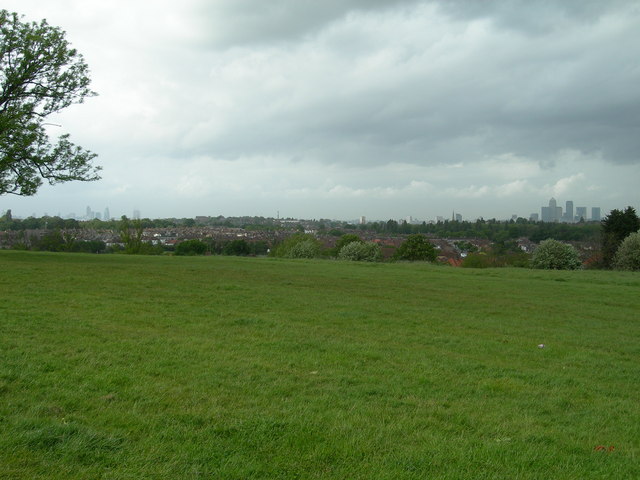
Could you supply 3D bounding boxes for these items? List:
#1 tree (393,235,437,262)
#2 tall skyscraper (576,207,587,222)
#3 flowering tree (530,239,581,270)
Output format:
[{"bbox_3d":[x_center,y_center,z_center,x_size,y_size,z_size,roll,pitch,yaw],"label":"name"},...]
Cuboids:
[{"bbox_3d":[12.980,1.430,103.000,5.600,4.300,5.400,0,2,0],"label":"tree"},{"bbox_3d":[1999.000,-174.920,5790.000,67.000,151.000,50.000,0,2,8],"label":"tall skyscraper"},{"bbox_3d":[26.150,1.660,84.000,5.500,3.600,5.200,0,2,0],"label":"flowering tree"}]

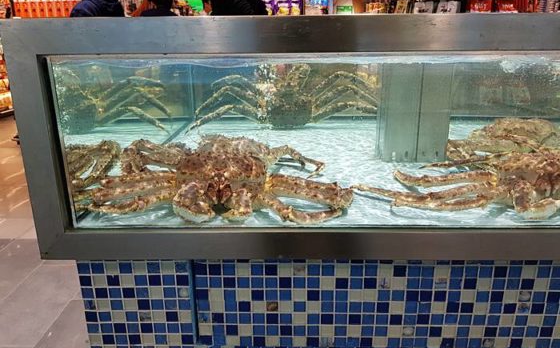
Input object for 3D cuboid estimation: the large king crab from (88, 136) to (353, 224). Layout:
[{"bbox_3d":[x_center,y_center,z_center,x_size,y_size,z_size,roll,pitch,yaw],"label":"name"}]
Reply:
[{"bbox_3d":[-0.126,-0.006,0.904,0.515,0.128,0.250,-1,17,-2],"label":"large king crab"}]

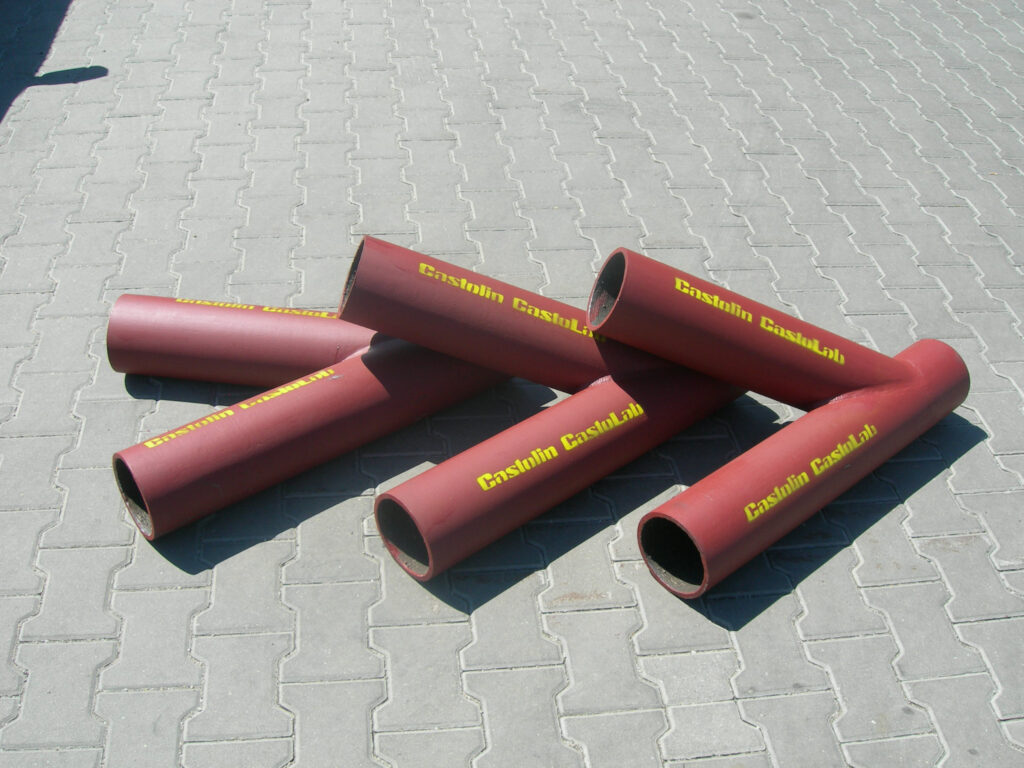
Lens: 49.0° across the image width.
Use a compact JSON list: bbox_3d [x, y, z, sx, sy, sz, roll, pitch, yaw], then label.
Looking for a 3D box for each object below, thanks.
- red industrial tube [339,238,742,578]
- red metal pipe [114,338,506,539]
[{"bbox_3d":[0.012,-0.080,2.096,0.806,0.158,0.592,-27,79,-32],"label":"red industrial tube"},{"bbox_3d":[-0.330,0.048,2.085,0.806,0.158,0.158,-25,47,-31],"label":"red metal pipe"}]

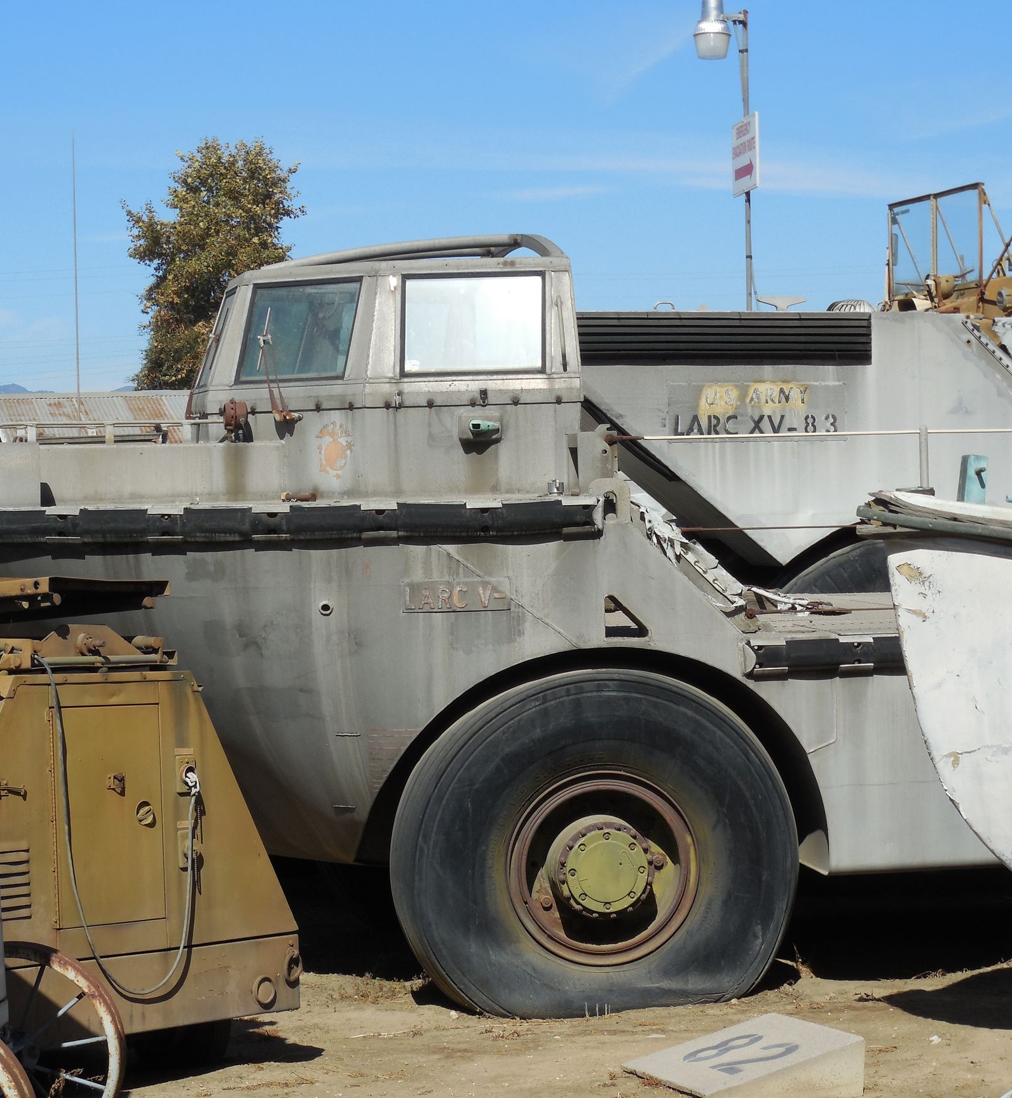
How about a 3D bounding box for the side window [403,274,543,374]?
[{"bbox_3d":[-0.130,-0.895,11.650,0.570,0.410,0.050,-1,-10,-11],"label":"side window"}]

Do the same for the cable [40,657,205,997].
[{"bbox_3d":[-1.260,0.903,9.500,0.130,1.100,0.640,-3,-3,41],"label":"cable"}]

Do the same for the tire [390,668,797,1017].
[{"bbox_3d":[0.350,1.171,11.600,1.580,1.390,0.480,-1,-2,-11],"label":"tire"}]

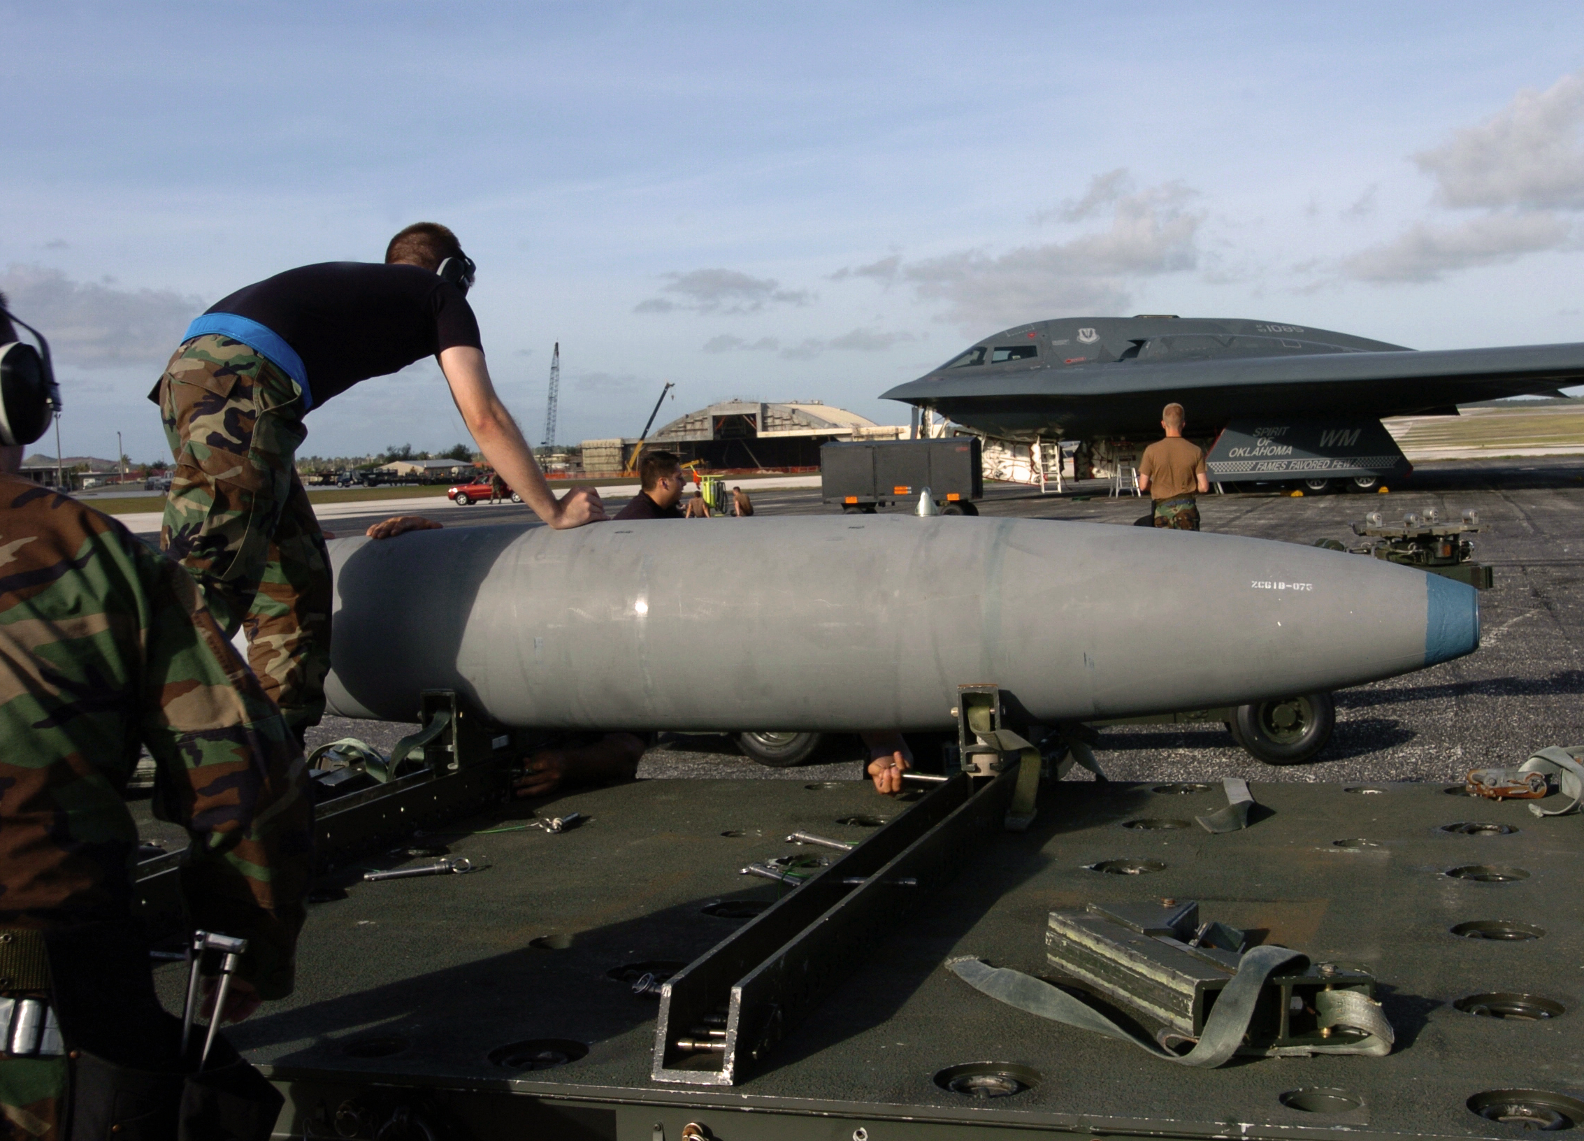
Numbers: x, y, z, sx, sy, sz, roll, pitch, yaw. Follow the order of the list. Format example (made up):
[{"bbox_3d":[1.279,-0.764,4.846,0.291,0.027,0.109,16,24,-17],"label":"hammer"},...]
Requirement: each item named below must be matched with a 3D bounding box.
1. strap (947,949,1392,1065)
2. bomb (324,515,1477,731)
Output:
[{"bbox_3d":[0.419,0.513,2.408,0.197,0.115,0.704,-6,4,-39],"label":"strap"},{"bbox_3d":[0.050,0.106,3.873,2.600,0.475,0.457,-1,4,18],"label":"bomb"}]

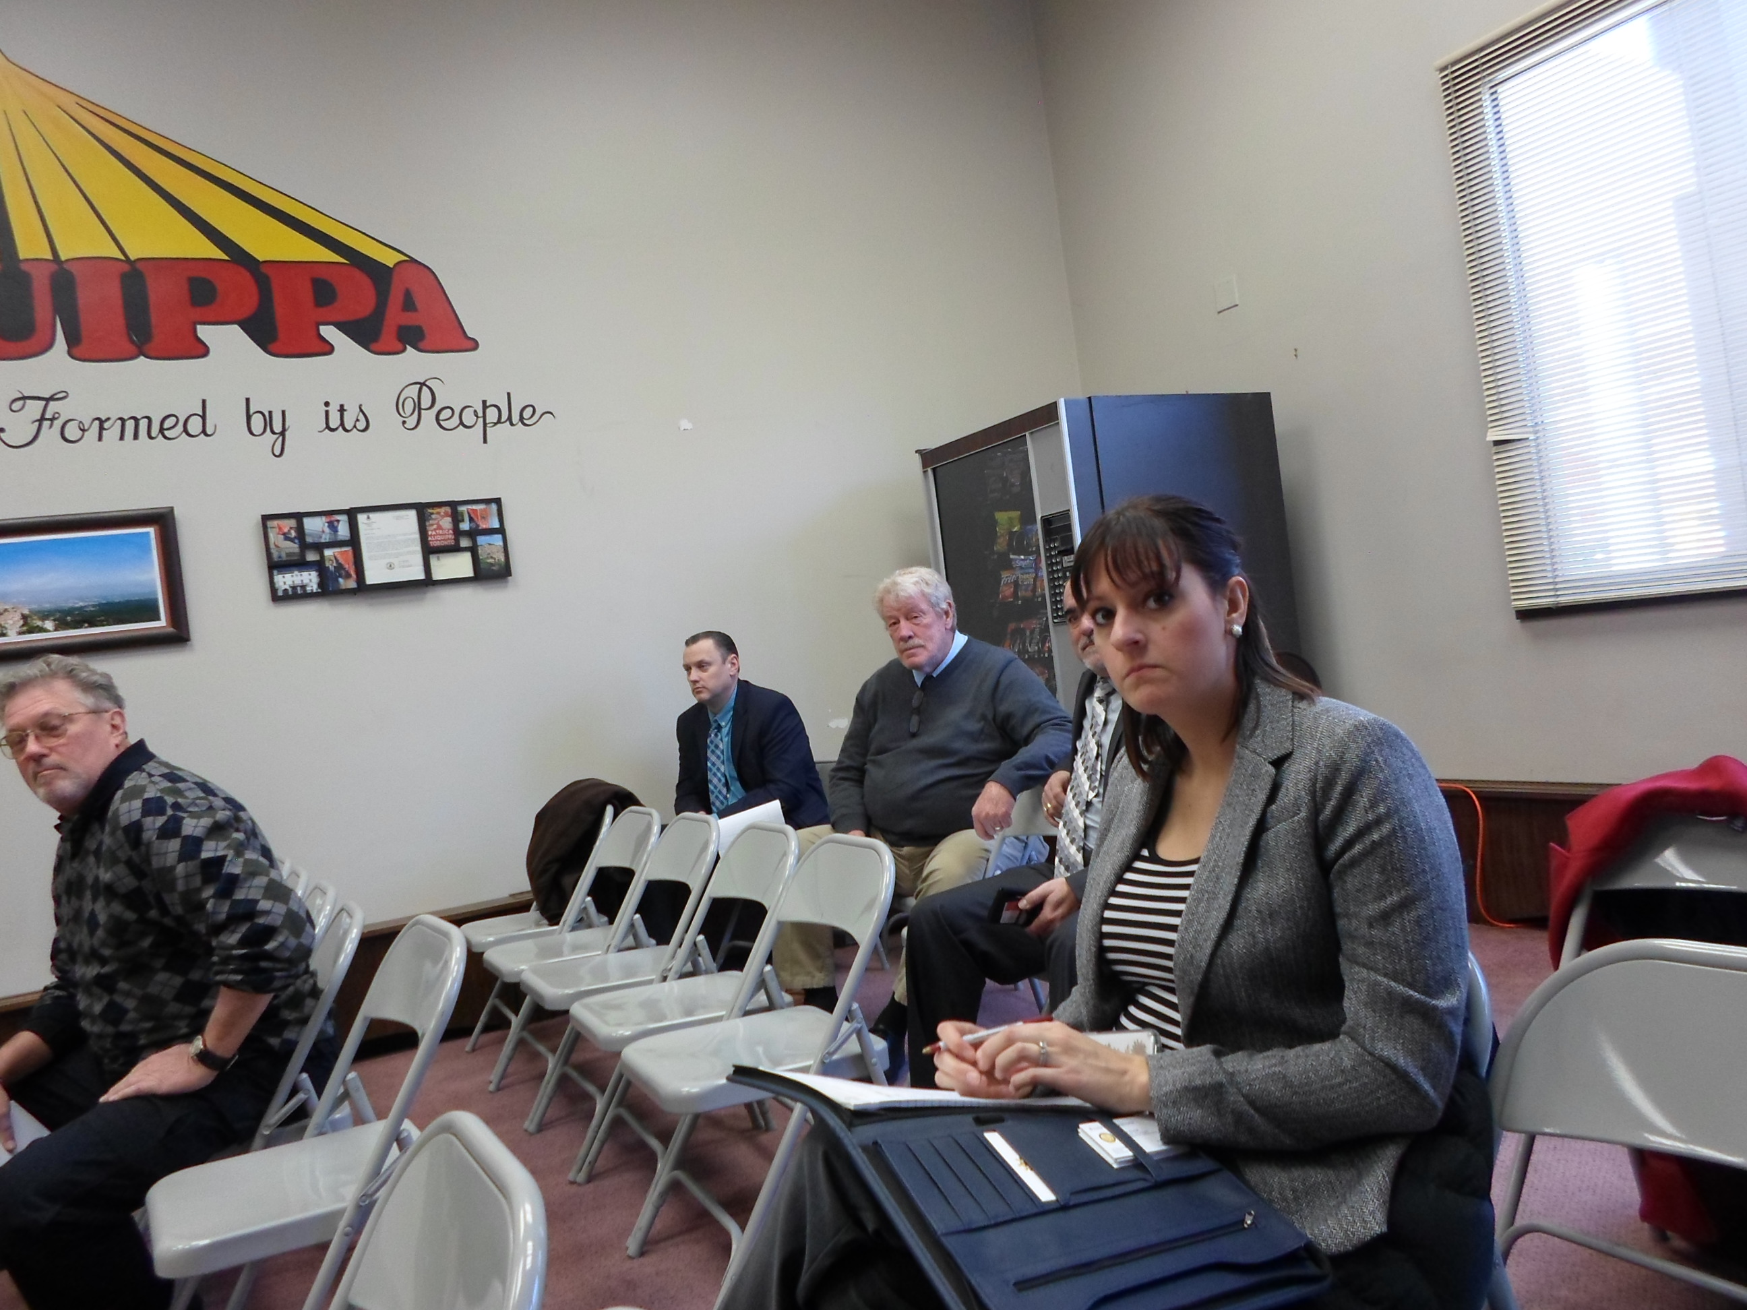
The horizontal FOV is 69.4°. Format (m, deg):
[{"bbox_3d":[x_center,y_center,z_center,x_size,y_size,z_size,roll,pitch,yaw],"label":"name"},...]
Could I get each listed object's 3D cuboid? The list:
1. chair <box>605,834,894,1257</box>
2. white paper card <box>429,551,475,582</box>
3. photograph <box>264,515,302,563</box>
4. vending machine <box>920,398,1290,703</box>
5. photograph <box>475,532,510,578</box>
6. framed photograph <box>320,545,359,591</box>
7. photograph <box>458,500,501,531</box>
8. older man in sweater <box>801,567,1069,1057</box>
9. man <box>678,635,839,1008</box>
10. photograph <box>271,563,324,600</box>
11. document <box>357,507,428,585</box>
[{"bbox_3d":[-0.204,0.764,2.387,0.520,0.758,0.465,-8,0,-27],"label":"chair"},{"bbox_3d":[-1.528,-0.322,4.575,0.150,0.097,0.018,-8,0,-26],"label":"white paper card"},{"bbox_3d":[-2.027,-0.393,4.340,0.097,0.147,0.018,-8,0,-26],"label":"photograph"},{"bbox_3d":[0.905,0.080,4.595,0.885,1.840,0.910,-8,0,-27],"label":"vending machine"},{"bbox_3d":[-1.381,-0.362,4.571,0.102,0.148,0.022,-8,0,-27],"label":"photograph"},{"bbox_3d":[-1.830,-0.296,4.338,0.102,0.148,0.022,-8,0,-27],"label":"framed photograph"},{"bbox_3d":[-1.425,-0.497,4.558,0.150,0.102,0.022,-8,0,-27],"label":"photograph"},{"bbox_3d":[0.080,0.442,3.425,0.740,1.310,0.720,-8,0,27],"label":"older man in sweater"},{"bbox_3d":[-0.431,0.546,4.321,0.570,1.280,0.700,-8,0,36],"label":"man"},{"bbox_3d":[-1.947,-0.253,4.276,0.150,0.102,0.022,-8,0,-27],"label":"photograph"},{"bbox_3d":[-1.713,-0.384,4.490,0.202,0.255,0.012,-8,0,-26],"label":"document"}]

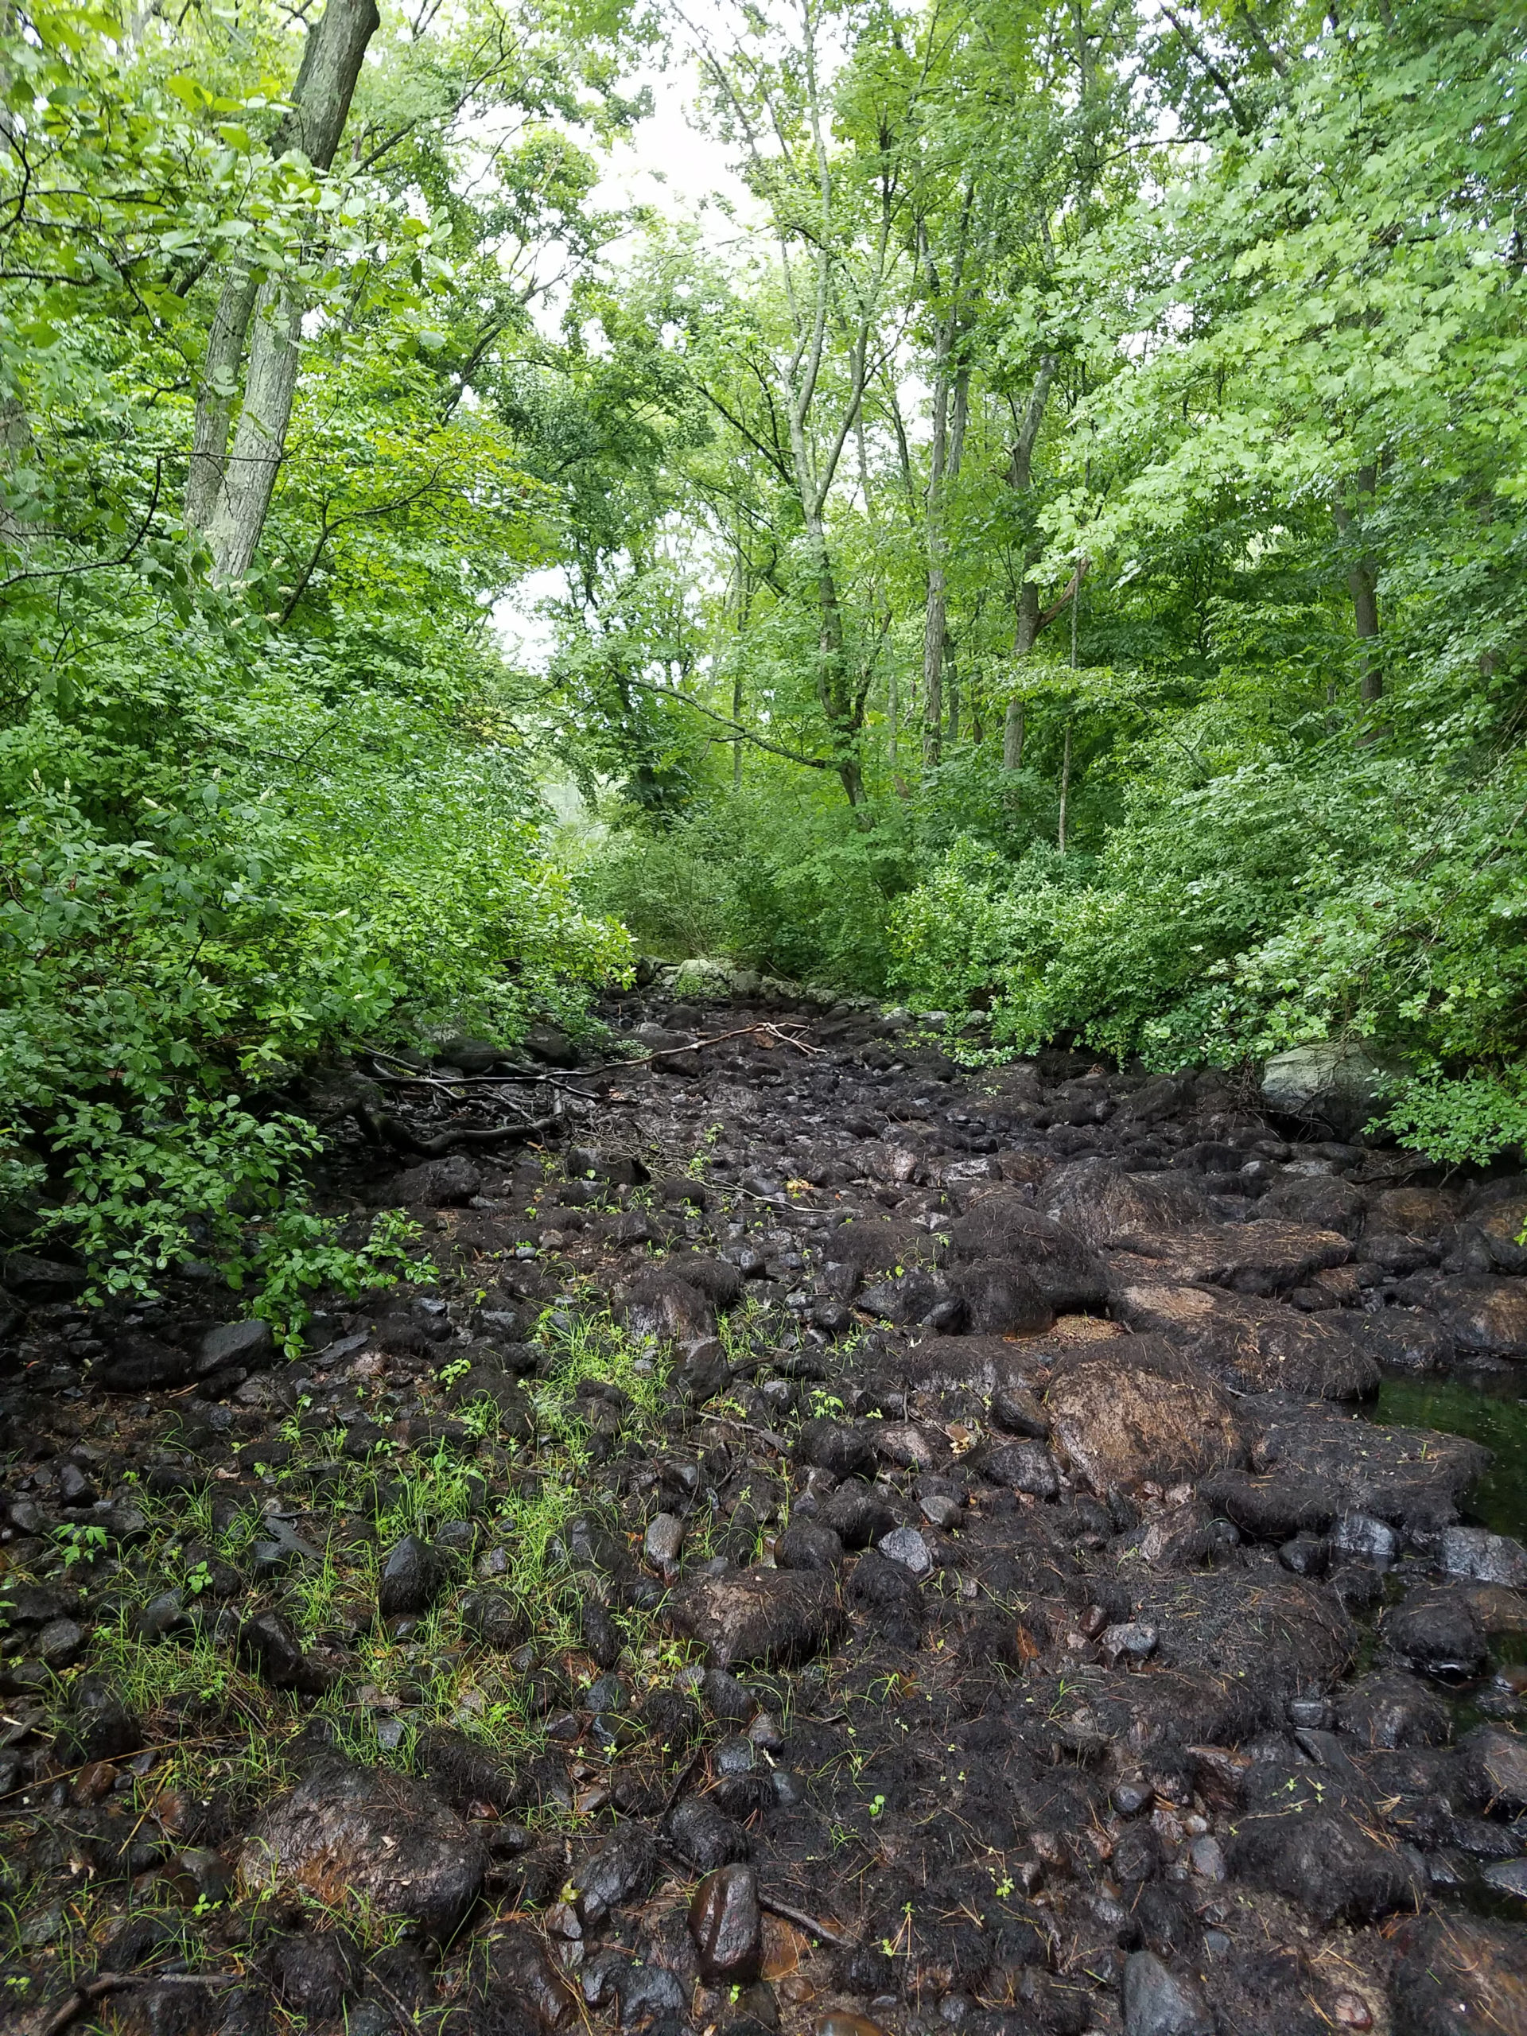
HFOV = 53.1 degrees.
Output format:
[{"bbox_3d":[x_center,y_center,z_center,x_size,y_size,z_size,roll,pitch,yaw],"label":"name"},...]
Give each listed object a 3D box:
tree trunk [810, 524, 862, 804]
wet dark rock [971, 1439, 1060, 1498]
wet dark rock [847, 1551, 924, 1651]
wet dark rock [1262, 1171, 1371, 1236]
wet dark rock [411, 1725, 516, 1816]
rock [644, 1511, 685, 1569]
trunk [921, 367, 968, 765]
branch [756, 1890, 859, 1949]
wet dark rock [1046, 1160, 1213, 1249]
[{"bbox_3d":[0.899,-4.378,19.000,0.600,3.498,0.500,1,5,0],"label":"tree trunk"},{"bbox_3d":[0.633,1.137,3.856,0.217,0.138,0.152,0,4,0],"label":"wet dark rock"},{"bbox_3d":[0.241,1.147,3.027,0.151,0.171,0.203,0,5,5],"label":"wet dark rock"},{"bbox_3d":[2.481,0.834,6.891,0.455,0.273,0.364,0,4,0],"label":"wet dark rock"},{"bbox_3d":[-0.493,1.244,2.532,0.157,0.109,0.133,2,5,20],"label":"wet dark rock"},{"bbox_3d":[-0.220,1.155,3.380,0.091,0.116,0.109,0,4,0],"label":"rock"},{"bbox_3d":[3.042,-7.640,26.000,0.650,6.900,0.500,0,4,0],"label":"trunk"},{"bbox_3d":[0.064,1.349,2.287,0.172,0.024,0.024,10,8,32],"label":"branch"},{"bbox_3d":[1.581,0.805,6.671,0.696,0.363,0.556,0,4,0],"label":"wet dark rock"}]

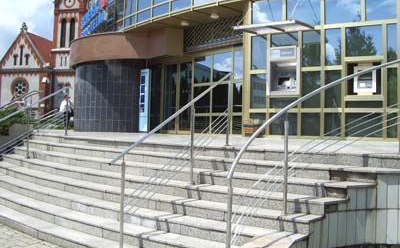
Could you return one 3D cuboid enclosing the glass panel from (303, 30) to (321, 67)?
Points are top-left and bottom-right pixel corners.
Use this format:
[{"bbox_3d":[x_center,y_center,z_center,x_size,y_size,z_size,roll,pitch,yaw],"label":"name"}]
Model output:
[{"bbox_3d":[2.401,-1.622,9.430,0.379,0.793,0.050,1,0,29],"label":"glass panel"}]

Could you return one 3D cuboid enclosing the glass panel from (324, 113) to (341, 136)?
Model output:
[{"bbox_3d":[2.694,0.017,8.881,0.331,0.483,0.050,1,0,29],"label":"glass panel"}]

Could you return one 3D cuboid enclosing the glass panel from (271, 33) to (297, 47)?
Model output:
[{"bbox_3d":[1.810,-1.800,9.411,0.608,0.284,0.050,1,0,29],"label":"glass panel"}]

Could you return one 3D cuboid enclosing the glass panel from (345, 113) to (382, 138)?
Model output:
[{"bbox_3d":[3.209,0.023,8.590,0.685,0.481,0.050,1,0,29],"label":"glass panel"}]

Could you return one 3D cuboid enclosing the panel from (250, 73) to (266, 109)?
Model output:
[{"bbox_3d":[1.298,-0.714,9.683,0.367,0.768,0.050,1,0,29],"label":"panel"}]

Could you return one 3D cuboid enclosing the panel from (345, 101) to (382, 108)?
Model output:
[{"bbox_3d":[3.333,-0.396,8.907,0.710,0.144,0.050,1,0,29],"label":"panel"}]

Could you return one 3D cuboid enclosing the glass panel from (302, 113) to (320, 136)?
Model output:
[{"bbox_3d":[2.308,0.011,9.100,0.395,0.481,0.050,1,0,29],"label":"glass panel"}]

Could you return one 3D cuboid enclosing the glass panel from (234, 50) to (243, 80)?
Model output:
[{"bbox_3d":[0.941,-1.403,10.517,0.050,0.711,0.260,0,0,-45],"label":"glass panel"}]

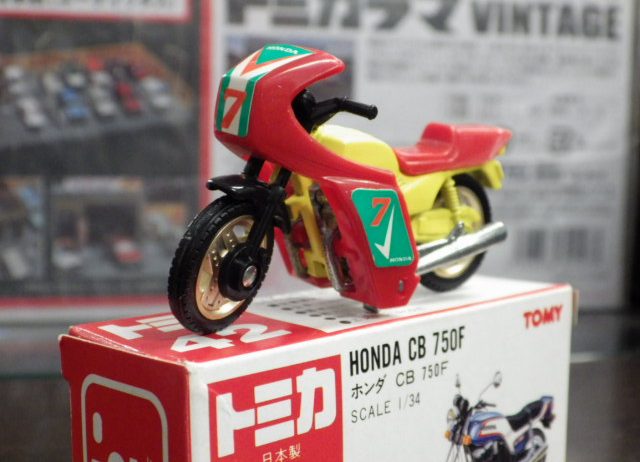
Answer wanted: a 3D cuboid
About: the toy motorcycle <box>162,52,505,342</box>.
[{"bbox_3d":[0.005,-0.007,0.157,0.068,0.038,0.021,-6,15,-42],"label":"toy motorcycle"}]

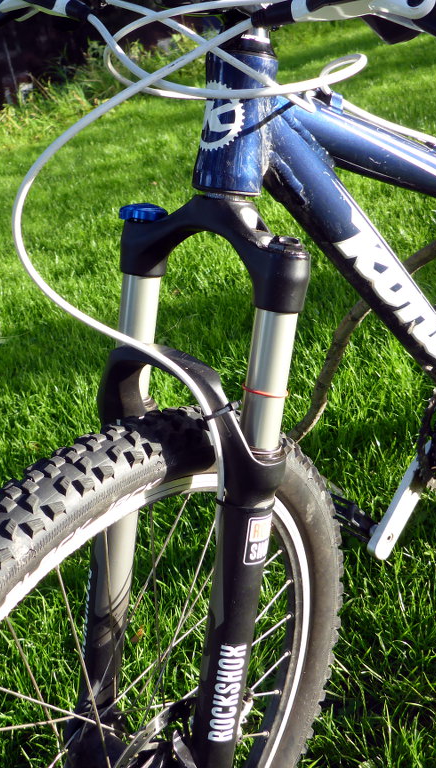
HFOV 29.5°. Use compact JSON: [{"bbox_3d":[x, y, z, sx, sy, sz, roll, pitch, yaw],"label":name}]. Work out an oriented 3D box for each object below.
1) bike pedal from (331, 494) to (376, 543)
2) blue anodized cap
[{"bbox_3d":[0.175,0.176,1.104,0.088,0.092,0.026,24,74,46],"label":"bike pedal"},{"bbox_3d":[-0.057,-0.137,0.660,0.042,0.013,0.042,7,15,-2],"label":"blue anodized cap"}]

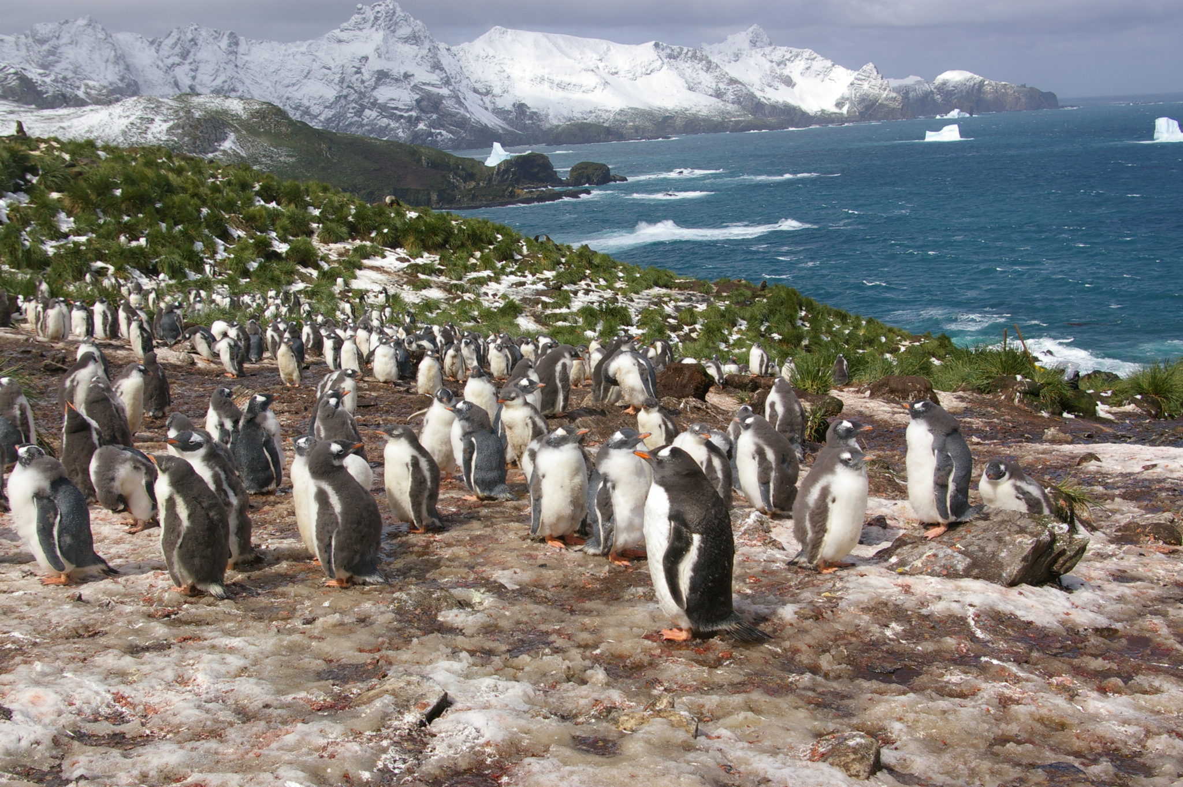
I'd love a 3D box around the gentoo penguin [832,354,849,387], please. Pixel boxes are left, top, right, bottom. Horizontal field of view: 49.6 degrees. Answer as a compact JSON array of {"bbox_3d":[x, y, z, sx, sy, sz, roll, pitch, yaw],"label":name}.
[{"bbox_3d":[4.443,-0.412,22.800,0.280,0.610,0.290,2,13,20],"label":"gentoo penguin"}]

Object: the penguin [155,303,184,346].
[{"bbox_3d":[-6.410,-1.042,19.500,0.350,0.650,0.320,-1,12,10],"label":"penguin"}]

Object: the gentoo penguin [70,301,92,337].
[{"bbox_3d":[-8.293,-1.209,20.800,0.320,0.630,0.310,-2,12,3],"label":"gentoo penguin"}]

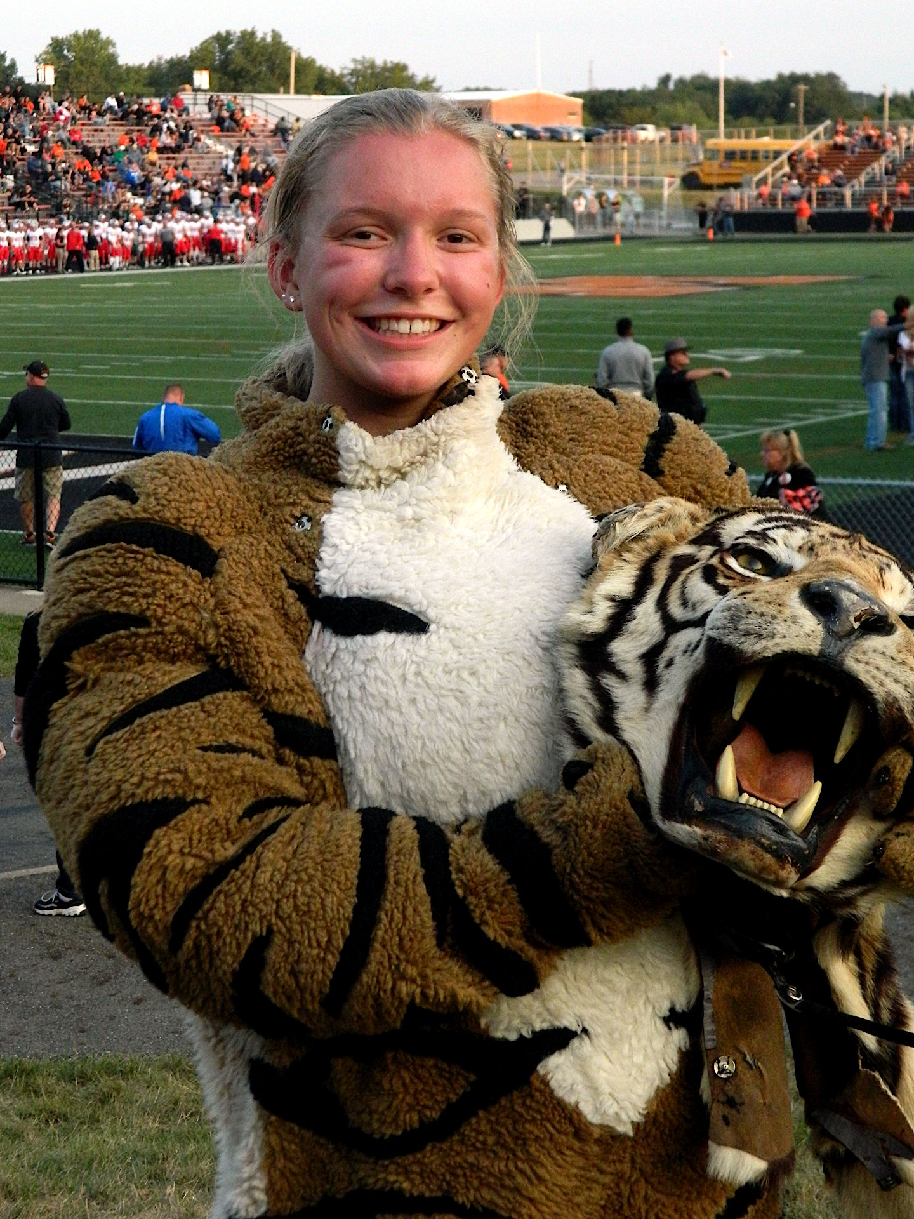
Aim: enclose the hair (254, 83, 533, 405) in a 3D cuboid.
[{"bbox_3d":[-0.041,-0.254,2.060,0.190,0.220,0.220,-2,8,-9],"label":"hair"}]

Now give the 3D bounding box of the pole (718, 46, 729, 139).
[{"bbox_3d":[20.770,-38.986,230.000,0.850,9.400,0.400,3,9,25],"label":"pole"}]

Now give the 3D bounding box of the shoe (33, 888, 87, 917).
[{"bbox_3d":[-1.866,1.376,13.900,0.250,0.115,0.098,-1,8,0],"label":"shoe"}]

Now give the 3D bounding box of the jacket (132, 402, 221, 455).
[{"bbox_3d":[-2.294,-1.360,24.200,0.700,0.680,0.380,1,9,14],"label":"jacket"}]

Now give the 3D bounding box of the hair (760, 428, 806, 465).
[{"bbox_3d":[2.026,-1.007,18.400,0.260,0.235,0.180,-6,10,-34],"label":"hair"}]

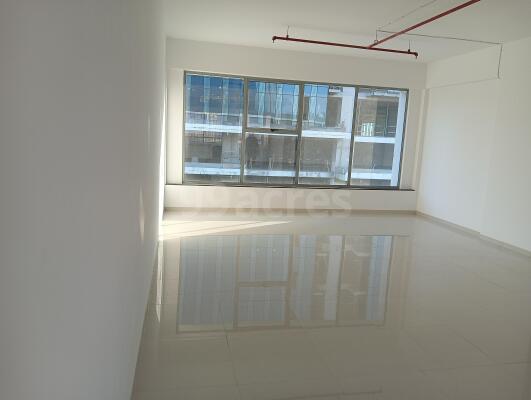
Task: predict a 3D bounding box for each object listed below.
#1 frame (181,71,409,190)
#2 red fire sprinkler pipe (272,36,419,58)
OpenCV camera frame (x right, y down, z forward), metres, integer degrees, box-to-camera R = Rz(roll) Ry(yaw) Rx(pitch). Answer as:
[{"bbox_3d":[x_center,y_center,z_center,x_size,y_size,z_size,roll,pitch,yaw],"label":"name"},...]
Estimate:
[{"bbox_3d":[0.665,-1.256,7.721,4.417,2.021,0.100,1,9,-12],"label":"frame"},{"bbox_3d":[1.214,-2.212,5.798,2.266,0.085,0.050,1,9,-12],"label":"red fire sprinkler pipe"}]

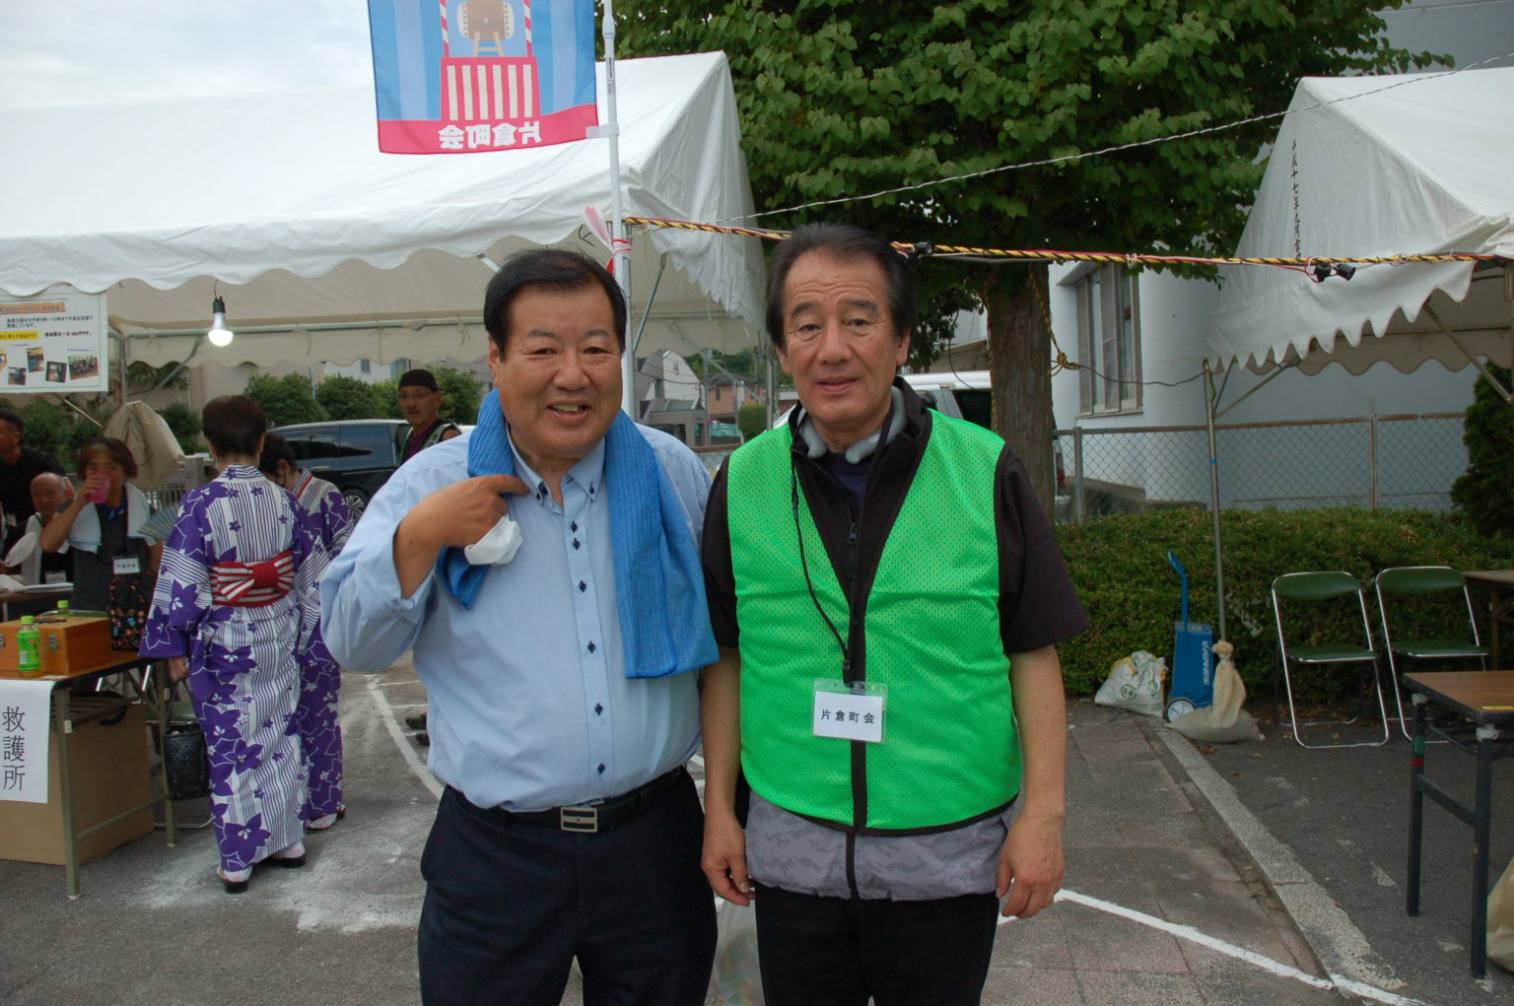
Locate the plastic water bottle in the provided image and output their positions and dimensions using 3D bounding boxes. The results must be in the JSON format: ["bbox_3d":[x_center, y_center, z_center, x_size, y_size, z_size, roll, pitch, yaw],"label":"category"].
[{"bbox_3d":[-2.294,0.459,3.578,0.068,0.195,0.068,-1,3,0],"label":"plastic water bottle"}]

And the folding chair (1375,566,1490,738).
[{"bbox_3d":[3.175,0.705,5.328,0.425,0.760,0.450,-1,3,6],"label":"folding chair"}]

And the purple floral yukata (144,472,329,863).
[{"bbox_3d":[-1.708,0.538,3.753,0.570,1.320,0.400,-4,4,-42],"label":"purple floral yukata"}]

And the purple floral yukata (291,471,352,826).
[{"bbox_3d":[-1.743,0.520,4.283,0.450,1.320,0.500,-2,3,-28],"label":"purple floral yukata"}]

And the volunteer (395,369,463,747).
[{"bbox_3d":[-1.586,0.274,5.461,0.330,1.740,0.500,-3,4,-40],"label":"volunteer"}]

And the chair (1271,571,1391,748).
[{"bbox_3d":[2.650,0.715,5.278,0.425,0.760,0.450,-1,3,6],"label":"chair"}]

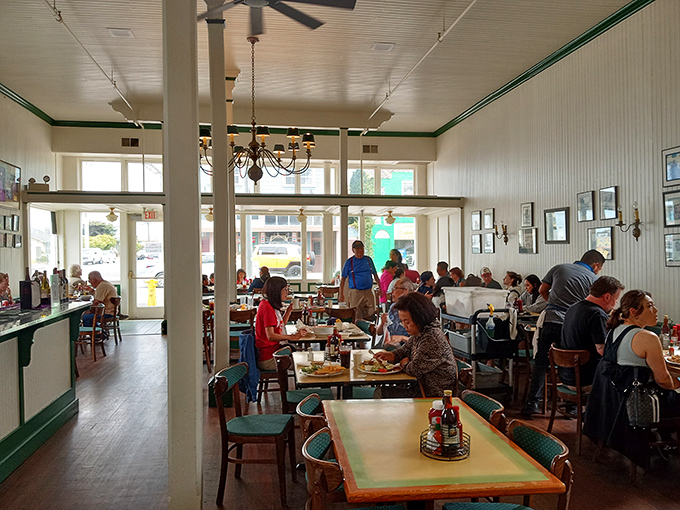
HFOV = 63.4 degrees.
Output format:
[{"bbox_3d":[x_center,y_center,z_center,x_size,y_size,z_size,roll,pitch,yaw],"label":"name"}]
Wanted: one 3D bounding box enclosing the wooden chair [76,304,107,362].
[{"bbox_3d":[-3.920,1.196,8.550,0.500,0.810,0.460,0,0,1],"label":"wooden chair"}]

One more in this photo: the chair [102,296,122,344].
[{"bbox_3d":[-4.158,1.175,9.773,0.490,0.840,0.440,0,0,-7],"label":"chair"}]

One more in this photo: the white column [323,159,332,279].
[{"bbox_3d":[-0.297,-0.830,13.912,0.240,3.070,0.240,0,0,-10],"label":"white column"}]

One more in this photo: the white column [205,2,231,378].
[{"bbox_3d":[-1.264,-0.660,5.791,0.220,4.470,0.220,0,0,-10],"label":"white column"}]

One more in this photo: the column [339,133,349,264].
[{"bbox_3d":[0.083,-0.536,11.536,0.180,4.190,0.180,0,0,-10],"label":"column"}]

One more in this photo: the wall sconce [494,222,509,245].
[{"bbox_3d":[2.923,-0.393,9.927,0.180,0.450,0.380,0,0,-10],"label":"wall sconce"}]

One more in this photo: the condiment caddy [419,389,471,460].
[{"bbox_3d":[0.439,0.686,2.283,0.205,0.260,0.205,0,0,-10],"label":"condiment caddy"}]

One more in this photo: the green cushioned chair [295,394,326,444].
[{"bbox_3d":[0.038,1.147,2.683,0.490,0.840,0.440,0,0,-8],"label":"green cushioned chair"}]

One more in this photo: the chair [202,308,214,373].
[{"bbox_3d":[-2.060,1.181,7.740,0.460,0.810,0.500,0,0,-14],"label":"chair"}]

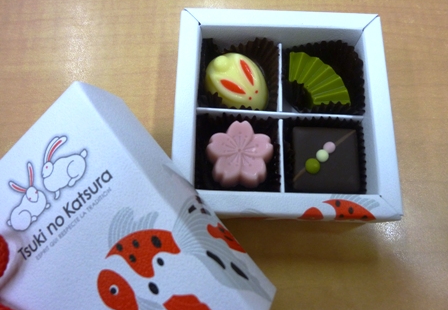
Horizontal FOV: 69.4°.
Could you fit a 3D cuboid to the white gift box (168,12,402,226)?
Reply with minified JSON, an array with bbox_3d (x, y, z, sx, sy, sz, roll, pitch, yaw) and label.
[{"bbox_3d":[0.023,-0.016,0.144,0.085,0.034,0.085,1,76,-1],"label":"white gift box"}]

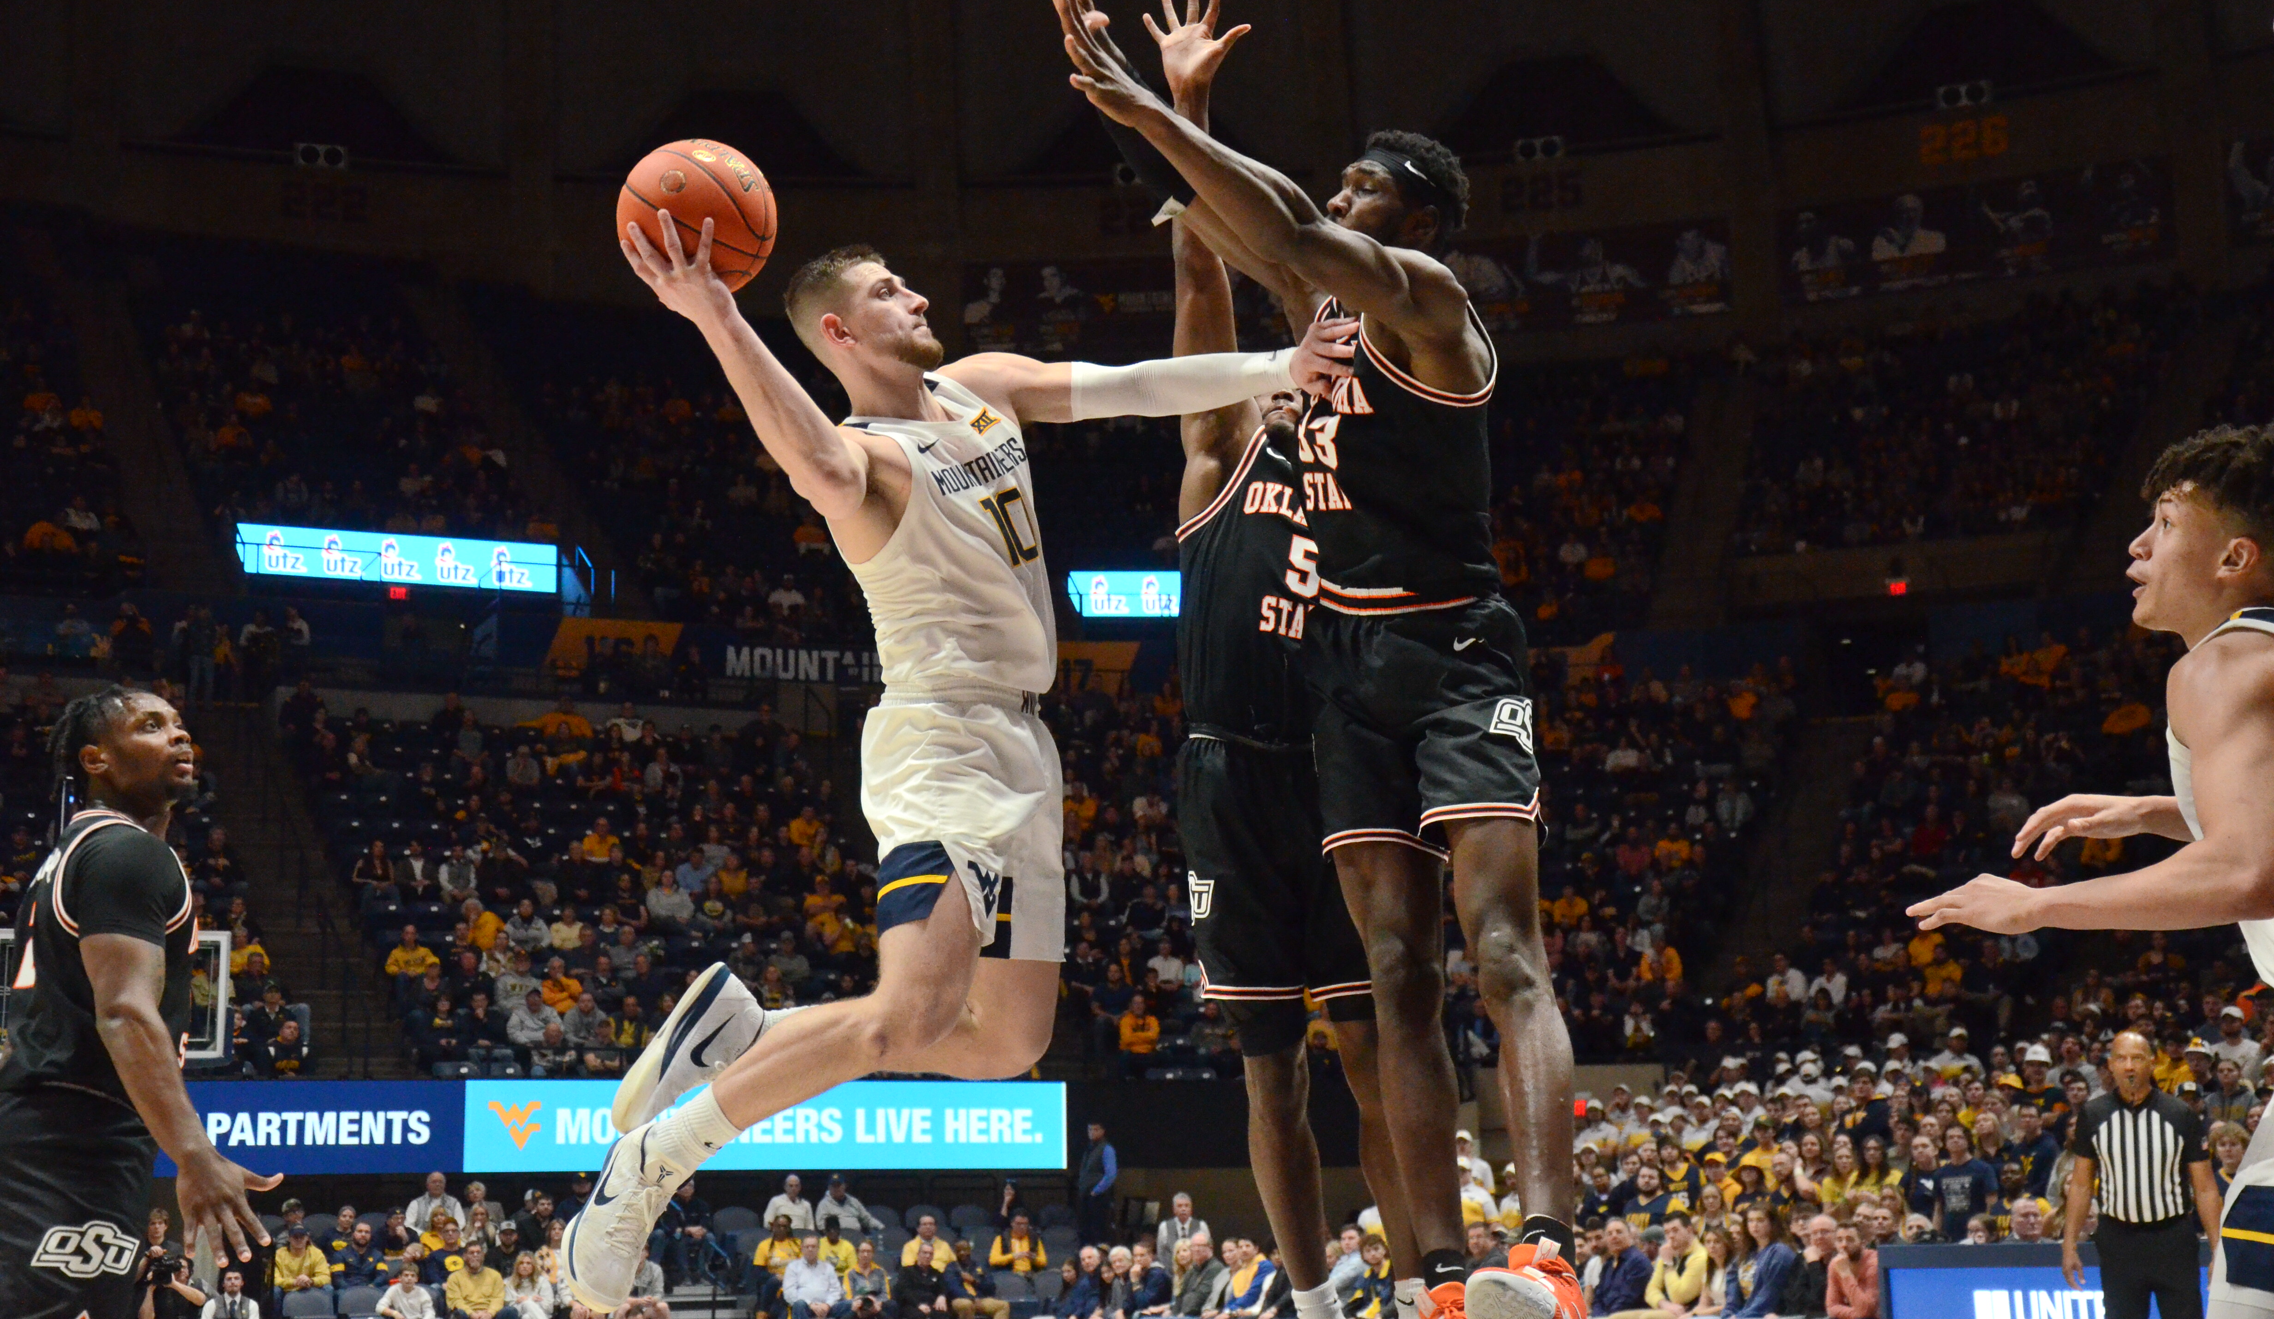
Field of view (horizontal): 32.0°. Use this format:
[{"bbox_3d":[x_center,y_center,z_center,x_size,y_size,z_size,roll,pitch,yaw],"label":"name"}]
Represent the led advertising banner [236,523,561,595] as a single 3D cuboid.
[{"bbox_3d":[-10.896,-1.483,58.500,4.660,0.730,0.150,3,-10,-19],"label":"led advertising banner"}]

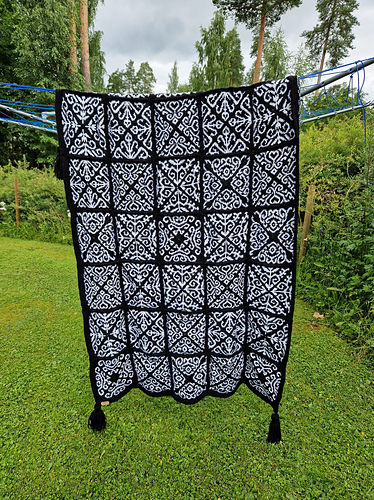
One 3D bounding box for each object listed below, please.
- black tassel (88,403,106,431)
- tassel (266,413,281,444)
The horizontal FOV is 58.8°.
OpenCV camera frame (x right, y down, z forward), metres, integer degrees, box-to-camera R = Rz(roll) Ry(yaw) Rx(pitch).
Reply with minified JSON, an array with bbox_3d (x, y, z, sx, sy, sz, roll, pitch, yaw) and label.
[{"bbox_3d":[-0.448,0.833,1.660,0.085,0.130,0.080,1,18,0],"label":"black tassel"},{"bbox_3d":[0.417,0.861,1.600,0.066,0.157,0.064,1,18,0],"label":"tassel"}]

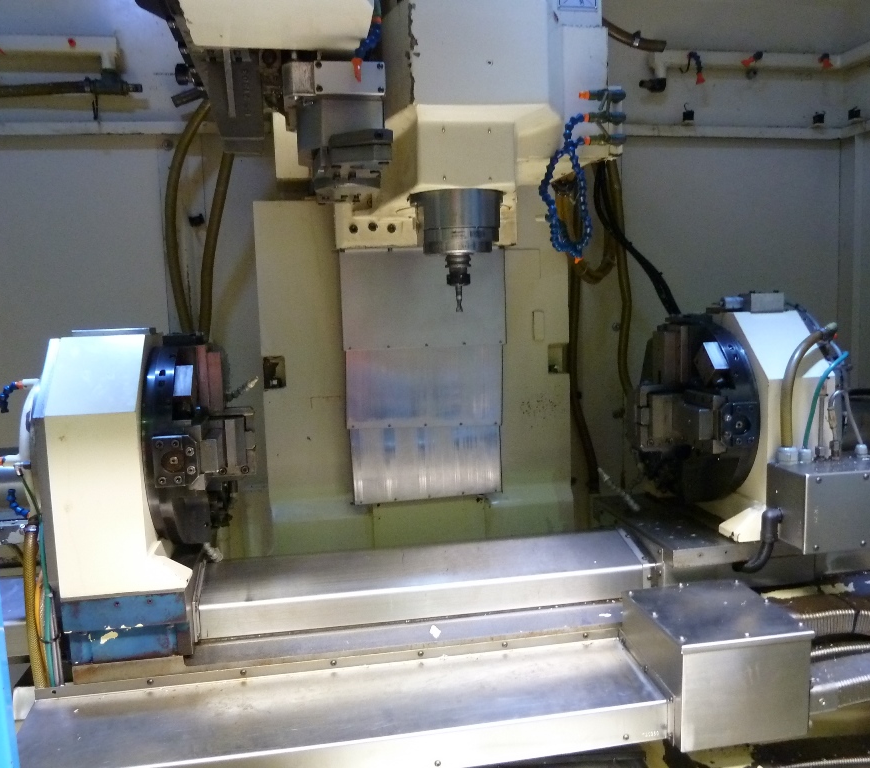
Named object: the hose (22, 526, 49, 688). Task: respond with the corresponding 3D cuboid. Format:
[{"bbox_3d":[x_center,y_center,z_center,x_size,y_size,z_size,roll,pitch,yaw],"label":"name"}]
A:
[{"bbox_3d":[-0.834,0.460,1.538,0.036,0.351,0.050,-3,6,-9],"label":"hose"}]

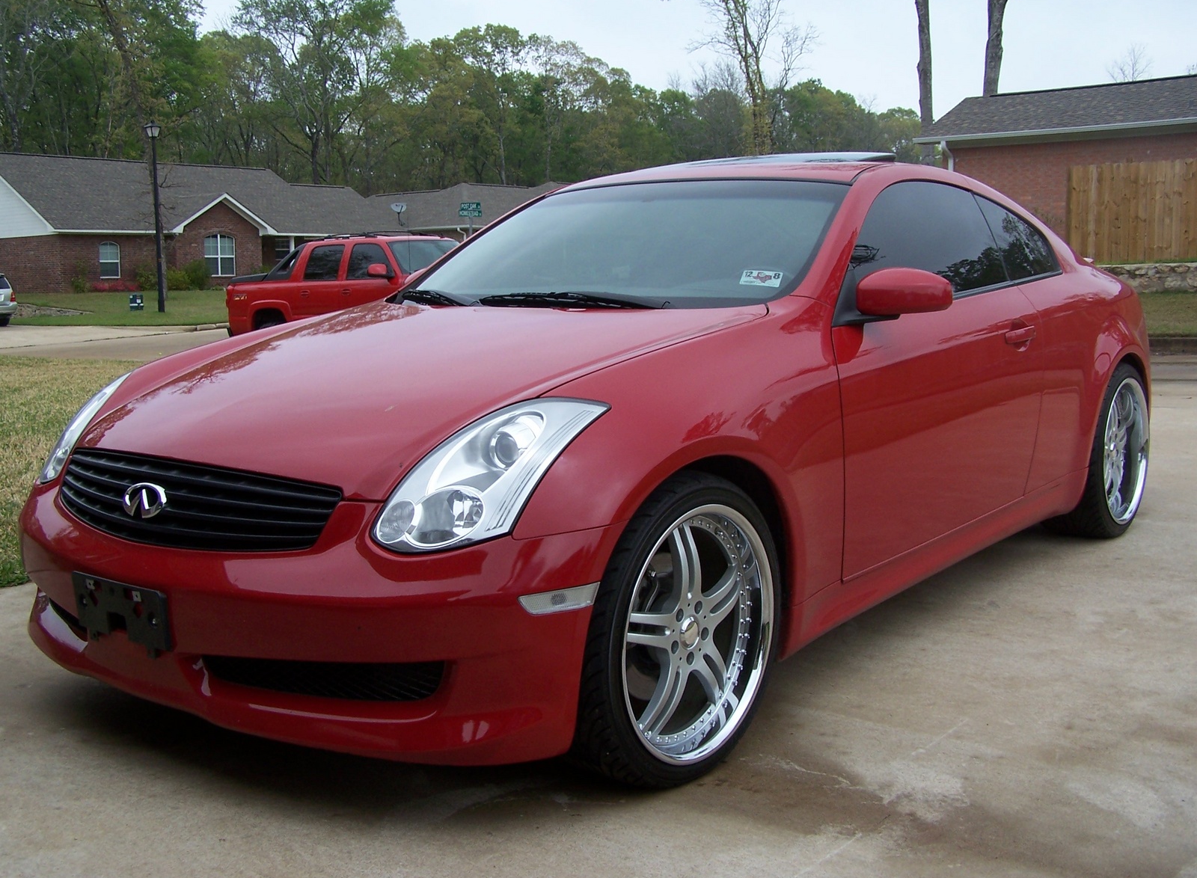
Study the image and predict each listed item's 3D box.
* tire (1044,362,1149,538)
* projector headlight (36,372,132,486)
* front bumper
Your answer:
[{"bbox_3d":[1.913,0.036,5.075,0.270,0.660,0.660,5,11,38],"label":"tire"},{"bbox_3d":[-1.286,-0.026,3.370,0.310,0.260,0.420,5,11,38],"label":"projector headlight"},{"bbox_3d":[-0.812,0.325,2.904,1.780,0.500,0.570,5,11,38],"label":"front bumper"}]

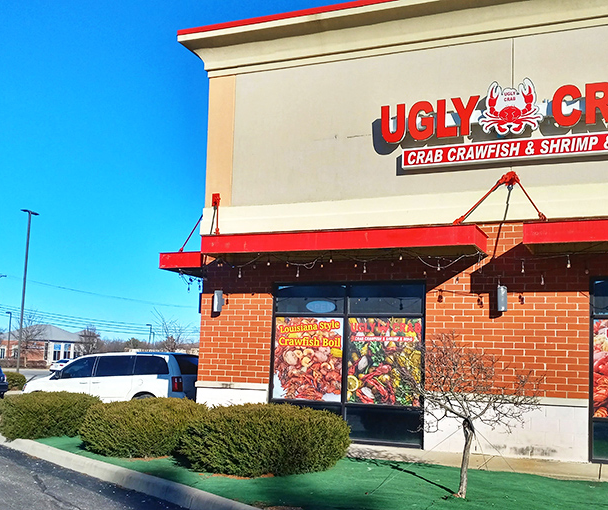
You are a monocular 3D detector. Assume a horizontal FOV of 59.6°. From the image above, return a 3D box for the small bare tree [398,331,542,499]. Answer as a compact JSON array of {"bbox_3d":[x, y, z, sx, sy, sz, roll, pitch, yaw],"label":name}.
[{"bbox_3d":[1.888,1.802,6.050,1.620,1.870,1.500,-2,-11,18],"label":"small bare tree"}]

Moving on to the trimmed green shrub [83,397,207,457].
[{"bbox_3d":[-2.660,2.903,8.900,2.300,0.920,1.800,-3,-11,23],"label":"trimmed green shrub"}]

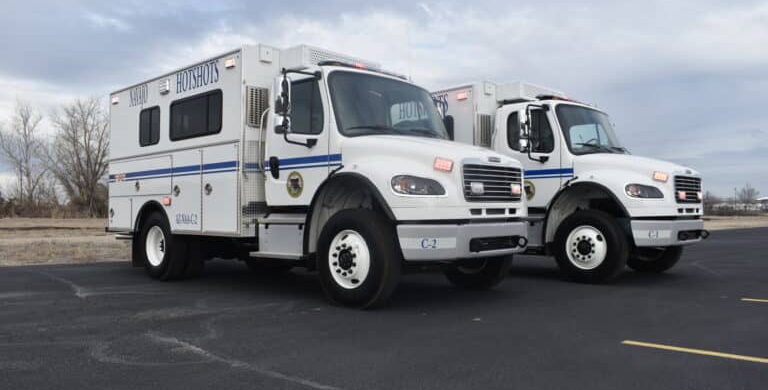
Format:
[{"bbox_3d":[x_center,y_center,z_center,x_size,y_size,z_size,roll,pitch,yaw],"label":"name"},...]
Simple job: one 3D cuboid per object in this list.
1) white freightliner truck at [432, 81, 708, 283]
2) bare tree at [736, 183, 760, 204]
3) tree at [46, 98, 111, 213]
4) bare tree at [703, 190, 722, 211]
[{"bbox_3d":[1.872,-0.230,10.734,2.576,3.131,7.141,2,-3,-45],"label":"white freightliner truck"},{"bbox_3d":[82.266,0.790,130.000,5.417,6.771,5.417,0,-2,0],"label":"bare tree"},{"bbox_3d":[-27.128,-3.385,52.000,6.500,10.743,6.500,0,-2,0],"label":"tree"},{"bbox_3d":[71.072,1.411,125.000,4.340,5.425,4.340,0,-2,0],"label":"bare tree"}]

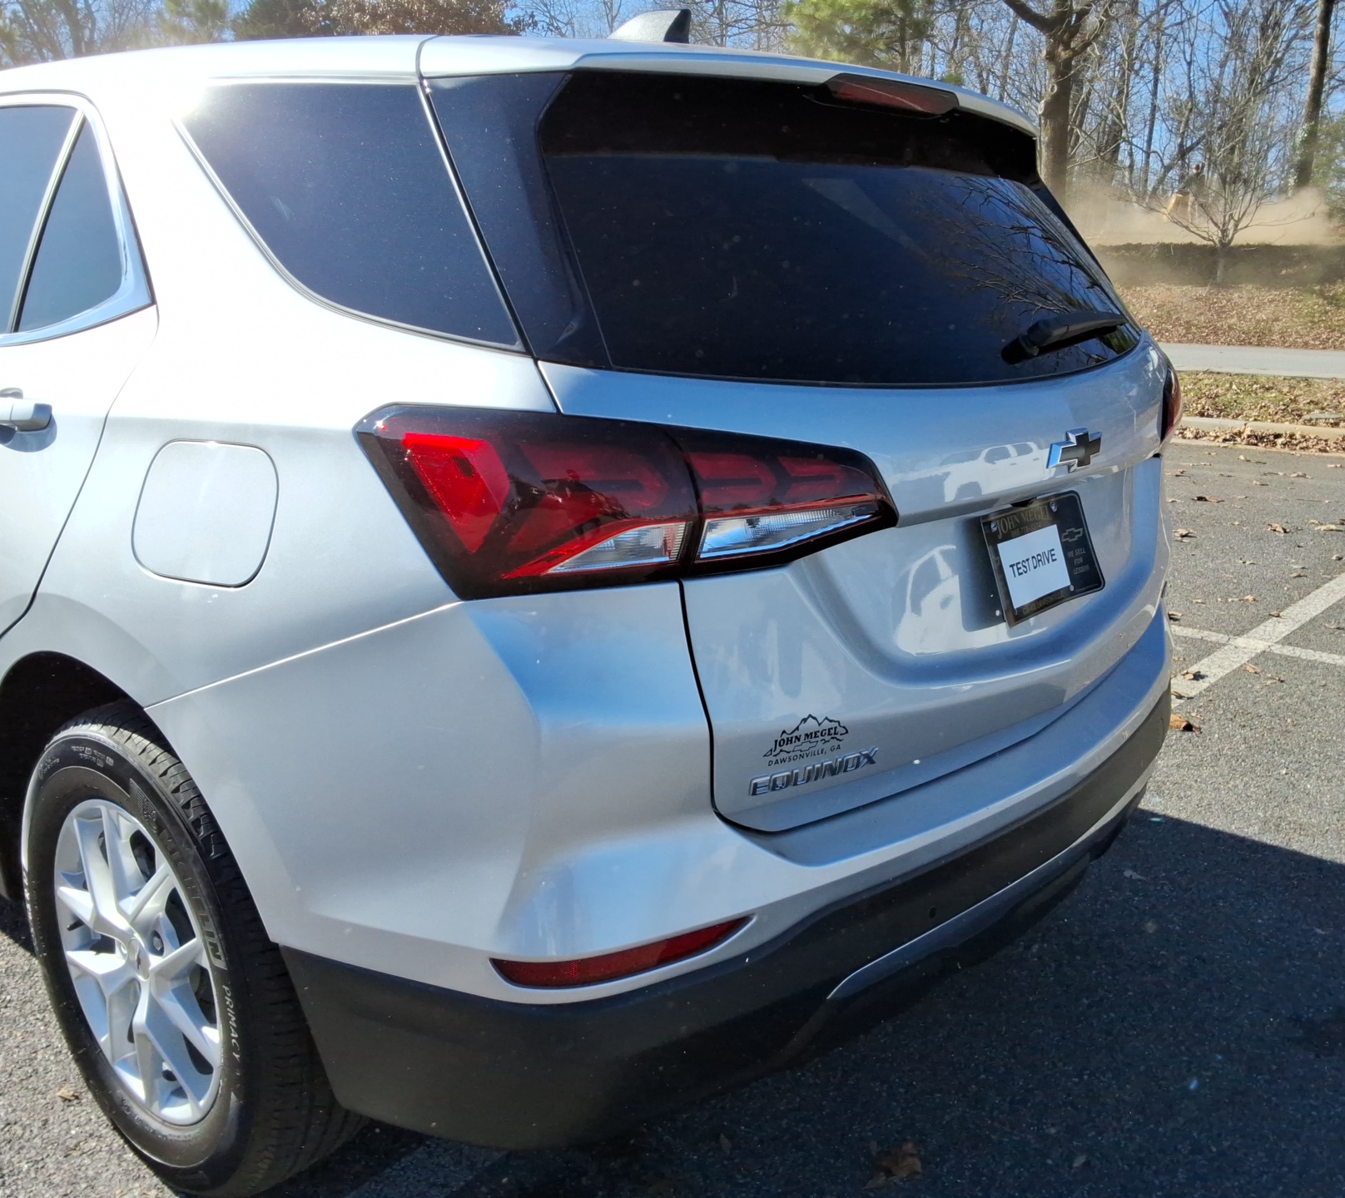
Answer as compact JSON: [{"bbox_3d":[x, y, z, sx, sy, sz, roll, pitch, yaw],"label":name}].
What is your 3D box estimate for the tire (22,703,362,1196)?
[{"bbox_3d":[-0.699,0.487,1.896,0.720,0.720,0.230,12,19,39],"label":"tire"}]

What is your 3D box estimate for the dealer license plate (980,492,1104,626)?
[{"bbox_3d":[0.513,-0.059,1.773,0.012,0.152,0.304,-16,0,43],"label":"dealer license plate"}]

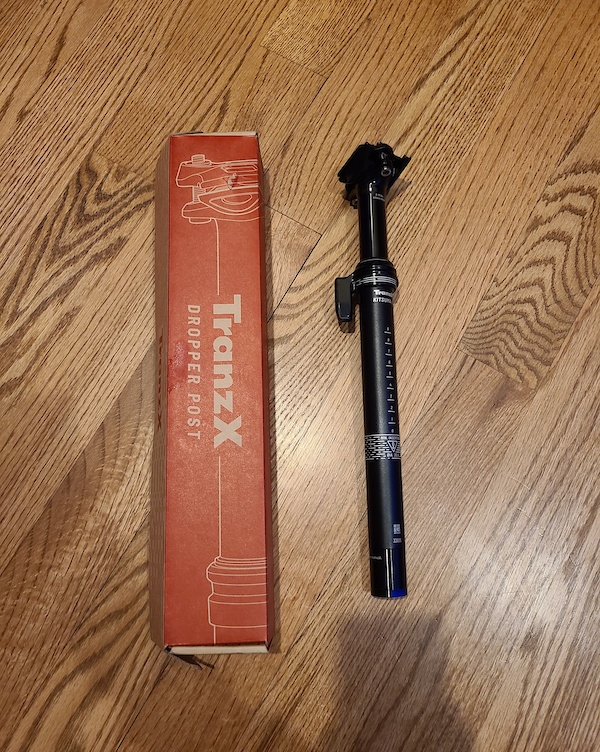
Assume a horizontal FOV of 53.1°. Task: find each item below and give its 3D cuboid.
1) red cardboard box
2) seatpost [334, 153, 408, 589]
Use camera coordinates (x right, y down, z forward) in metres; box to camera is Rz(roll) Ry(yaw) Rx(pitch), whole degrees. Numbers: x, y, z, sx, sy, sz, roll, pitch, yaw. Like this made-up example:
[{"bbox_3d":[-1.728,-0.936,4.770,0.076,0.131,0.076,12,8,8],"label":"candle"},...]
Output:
[{"bbox_3d":[-0.078,0.003,0.529,0.095,0.058,0.437,-2,80,-1],"label":"red cardboard box"},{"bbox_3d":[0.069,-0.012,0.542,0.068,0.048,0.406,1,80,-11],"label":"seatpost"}]

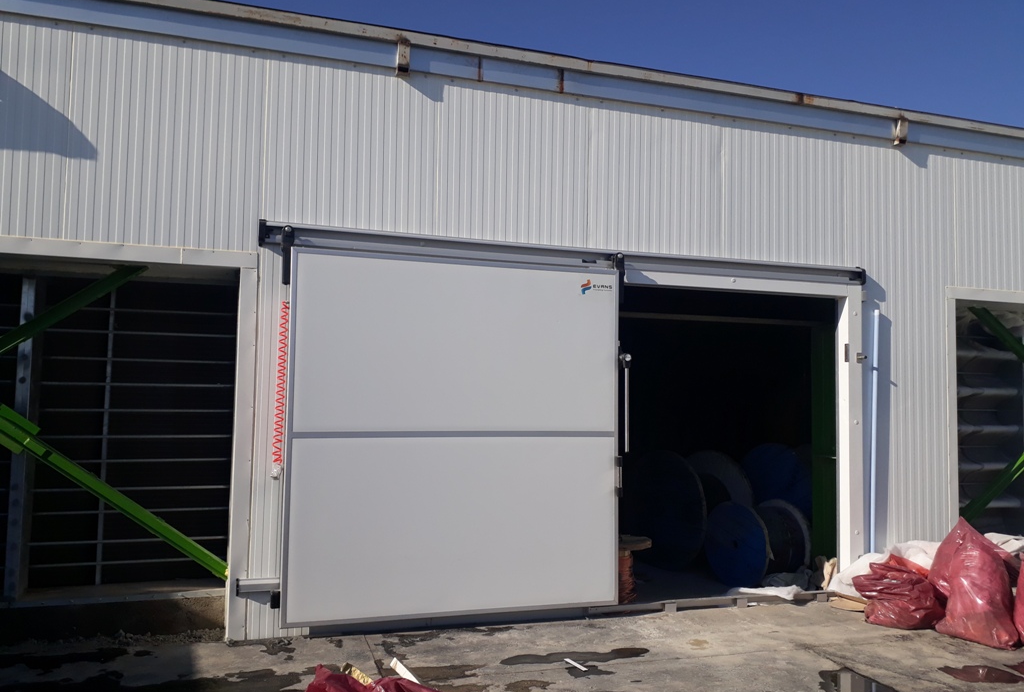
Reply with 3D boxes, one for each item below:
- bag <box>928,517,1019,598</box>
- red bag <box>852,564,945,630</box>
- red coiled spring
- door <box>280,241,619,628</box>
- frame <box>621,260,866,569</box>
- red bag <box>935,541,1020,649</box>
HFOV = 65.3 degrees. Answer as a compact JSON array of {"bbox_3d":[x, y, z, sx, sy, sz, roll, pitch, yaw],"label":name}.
[{"bbox_3d":[3.421,1.615,5.822,0.440,0.740,0.500,2,-4,-18],"label":"bag"},{"bbox_3d":[2.827,1.774,5.788,0.470,0.400,0.500,2,-4,-18],"label":"red bag"},{"bbox_3d":[-1.469,0.239,5.048,0.060,1.060,0.055,2,-4,-18],"label":"red coiled spring"},{"bbox_3d":[-0.340,0.595,5.369,2.269,2.356,0.110,2,-4,-18],"label":"door"},{"bbox_3d":[1.719,0.671,6.151,2.330,2.520,0.160,2,-4,-18],"label":"frame"},{"bbox_3d":[3.257,1.619,5.453,0.400,0.680,0.530,2,-4,-18],"label":"red bag"}]

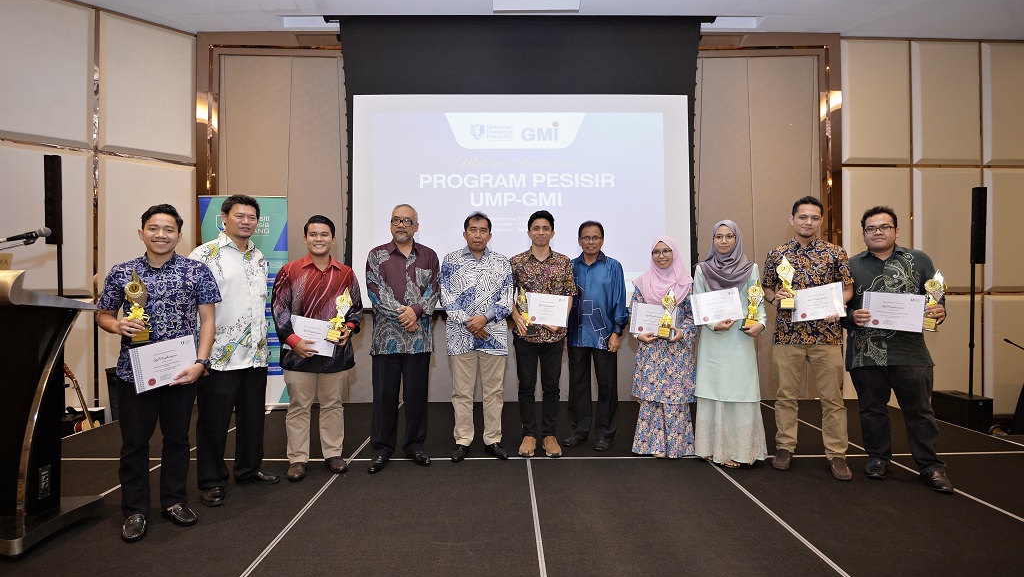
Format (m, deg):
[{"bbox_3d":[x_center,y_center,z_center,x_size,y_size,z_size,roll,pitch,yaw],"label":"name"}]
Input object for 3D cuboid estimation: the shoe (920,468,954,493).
[{"bbox_3d":[2.520,1.112,3.035,0.107,0.110,0.290,0,0,22],"label":"shoe"}]

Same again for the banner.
[{"bbox_3d":[-2.590,0.140,4.930,0.850,2.050,0.140,0,0,0],"label":"banner"}]

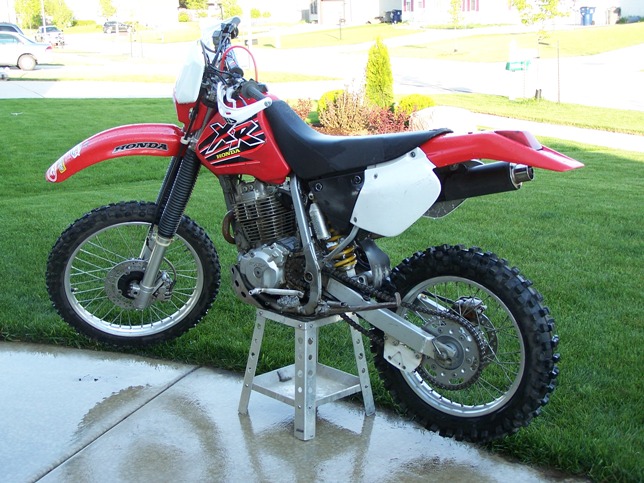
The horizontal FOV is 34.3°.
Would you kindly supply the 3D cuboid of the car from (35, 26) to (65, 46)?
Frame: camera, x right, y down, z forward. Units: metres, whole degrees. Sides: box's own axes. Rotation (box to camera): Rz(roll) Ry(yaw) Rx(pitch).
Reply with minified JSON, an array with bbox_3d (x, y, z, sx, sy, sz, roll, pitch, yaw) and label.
[{"bbox_3d":[-24.108,-18.015,92.000,1.950,1.800,4.900,-6,13,-28],"label":"car"}]

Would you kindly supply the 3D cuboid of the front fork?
[{"bbox_3d":[-0.625,-0.095,4.094,0.100,0.800,0.250,11,30,-21],"label":"front fork"}]

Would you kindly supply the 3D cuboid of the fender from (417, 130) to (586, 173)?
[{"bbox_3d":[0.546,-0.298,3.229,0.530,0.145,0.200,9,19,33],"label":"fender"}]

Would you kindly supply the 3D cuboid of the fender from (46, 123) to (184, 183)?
[{"bbox_3d":[-0.764,-0.347,3.885,0.580,0.190,0.180,-11,36,-7],"label":"fender"}]

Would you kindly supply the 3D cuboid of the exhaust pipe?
[{"bbox_3d":[0.493,-0.191,3.460,0.460,0.125,0.115,-7,10,36],"label":"exhaust pipe"}]

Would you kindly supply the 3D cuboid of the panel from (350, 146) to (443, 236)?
[{"bbox_3d":[0.233,-0.163,3.342,0.330,0.300,0.055,9,19,33],"label":"panel"}]

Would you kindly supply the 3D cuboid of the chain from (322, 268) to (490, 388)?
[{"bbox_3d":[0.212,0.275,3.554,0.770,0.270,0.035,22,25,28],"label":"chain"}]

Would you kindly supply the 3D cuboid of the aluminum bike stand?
[{"bbox_3d":[-0.054,0.453,3.886,0.364,0.401,0.364,-10,15,-43],"label":"aluminum bike stand"}]

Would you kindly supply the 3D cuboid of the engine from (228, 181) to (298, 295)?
[{"bbox_3d":[-0.170,-0.015,3.810,0.360,0.430,0.320,9,19,33],"label":"engine"}]

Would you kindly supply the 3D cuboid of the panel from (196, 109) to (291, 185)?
[{"bbox_3d":[-0.281,-0.341,3.648,0.410,0.260,0.090,9,19,33],"label":"panel"}]

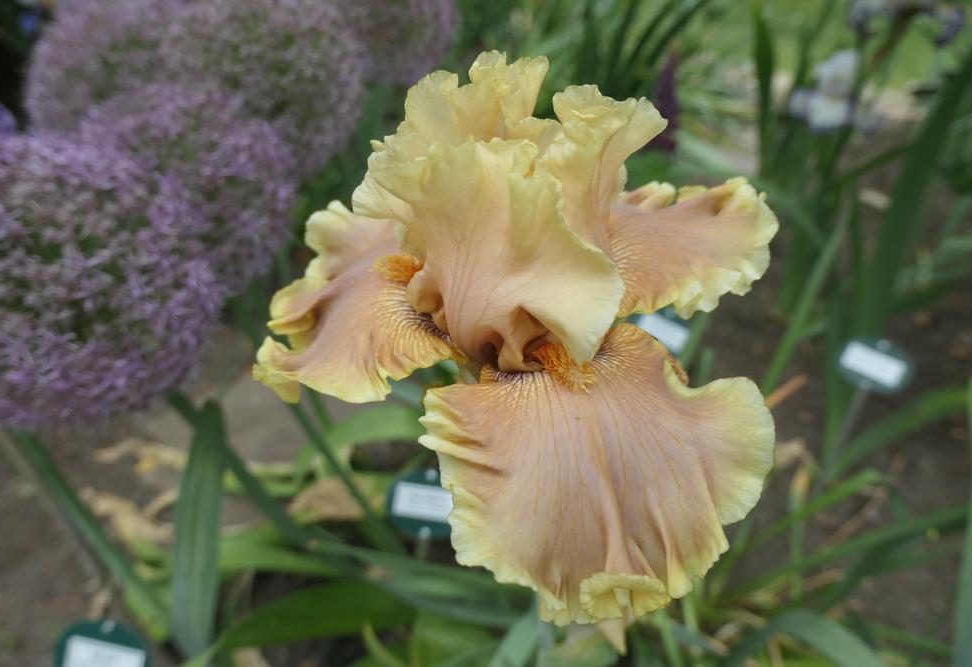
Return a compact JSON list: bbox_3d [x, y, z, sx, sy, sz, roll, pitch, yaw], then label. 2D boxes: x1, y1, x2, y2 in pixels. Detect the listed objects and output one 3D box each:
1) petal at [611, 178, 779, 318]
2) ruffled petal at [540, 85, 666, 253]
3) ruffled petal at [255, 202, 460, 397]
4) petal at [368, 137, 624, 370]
[{"bbox_3d":[0.066,-0.028,0.220,0.060,0.034,0.055,-18,39,-24],"label":"petal"},{"bbox_3d":[0.034,-0.047,0.193,0.036,0.052,0.036,9,36,12],"label":"ruffled petal"},{"bbox_3d":[-0.041,-0.009,0.208,0.060,0.038,0.056,11,36,15],"label":"ruffled petal"},{"bbox_3d":[0.003,-0.022,0.185,0.068,0.062,0.040,6,35,8],"label":"petal"}]

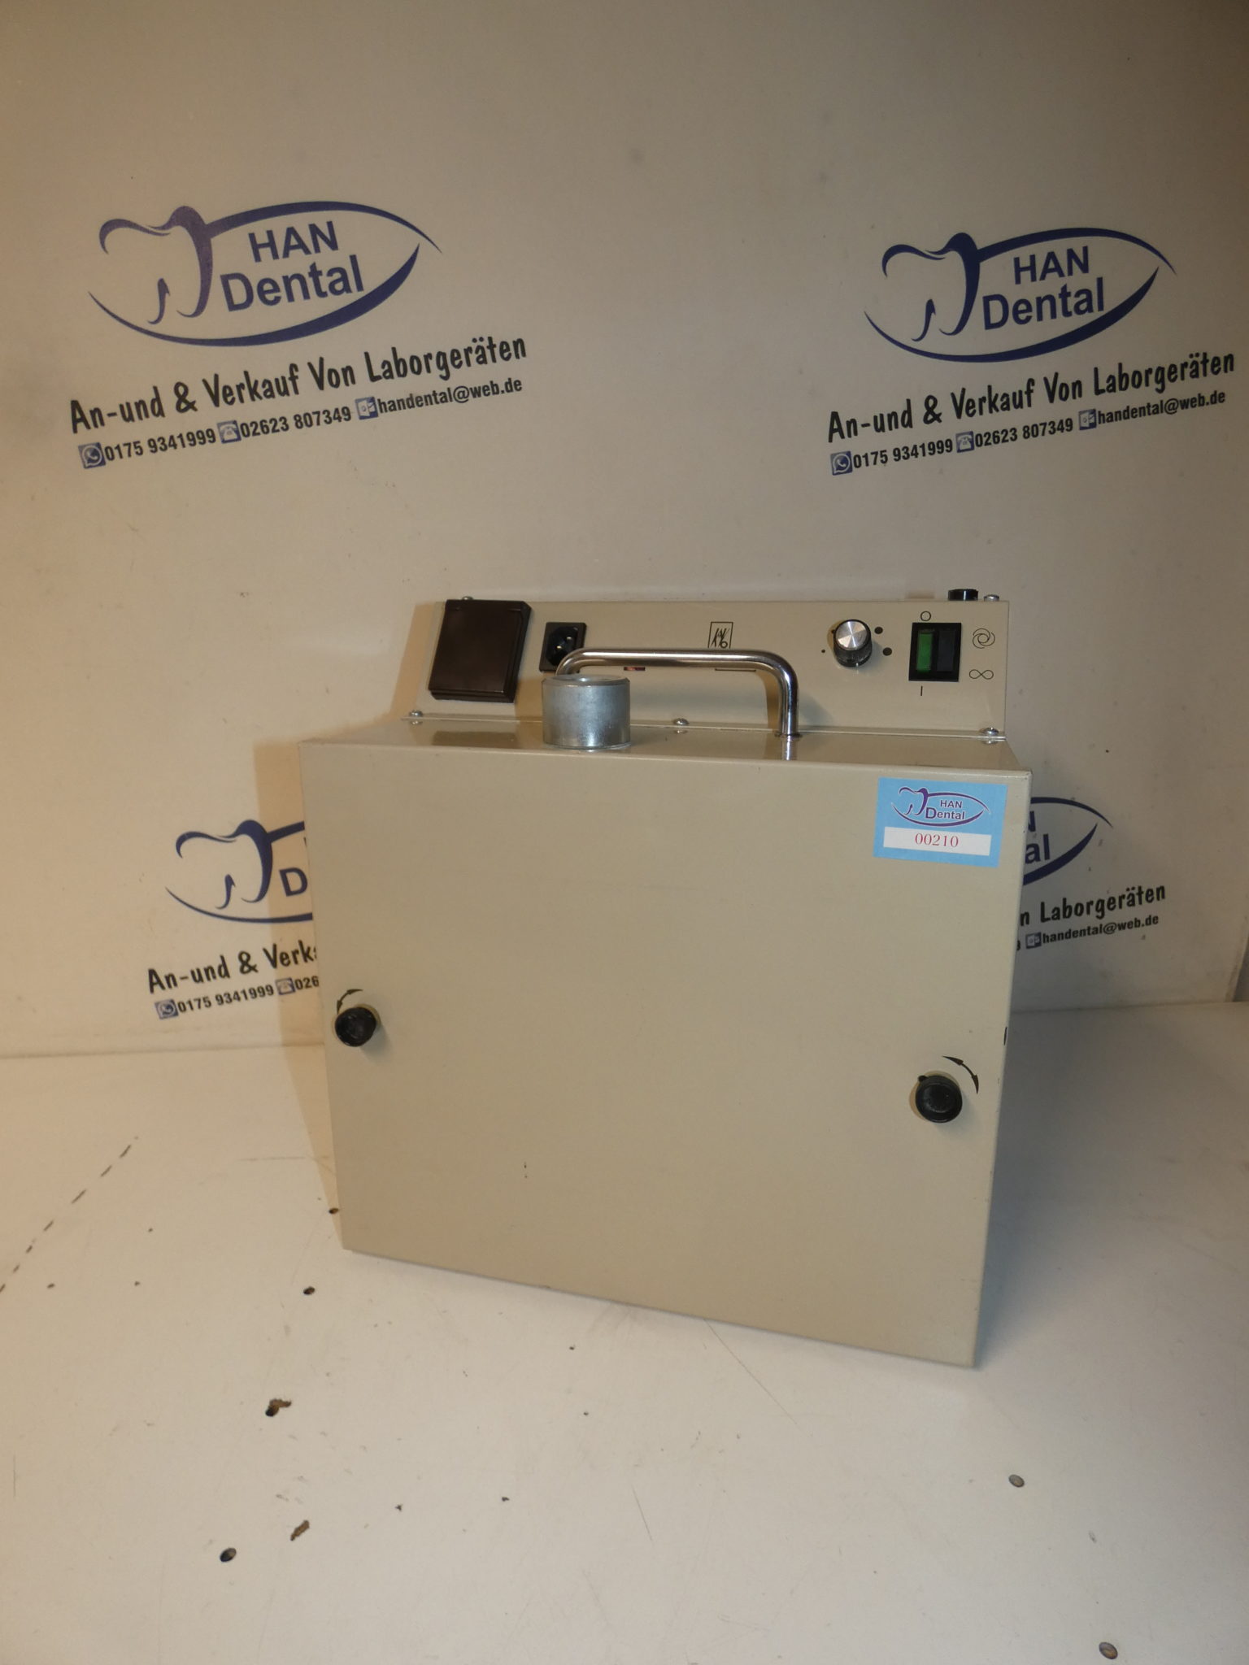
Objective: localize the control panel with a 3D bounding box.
[{"bbox_3d":[0.037,-0.094,0.531,0.327,0.077,0.034,3,-9,14],"label":"control panel"}]

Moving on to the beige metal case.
[{"bbox_3d":[0.029,0.048,0.548,0.333,0.350,0.222,3,14,14],"label":"beige metal case"}]

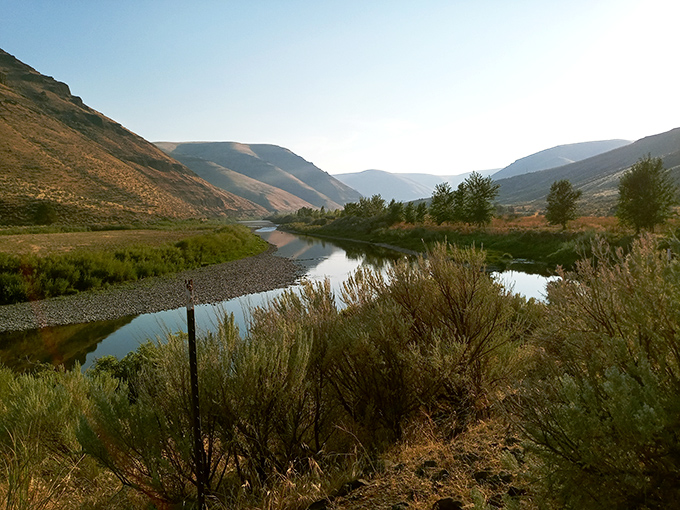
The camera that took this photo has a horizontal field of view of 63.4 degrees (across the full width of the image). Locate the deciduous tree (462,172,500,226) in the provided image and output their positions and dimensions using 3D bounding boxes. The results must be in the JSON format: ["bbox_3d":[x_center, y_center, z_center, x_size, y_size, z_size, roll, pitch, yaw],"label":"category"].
[{"bbox_3d":[18.524,-7.265,72.000,5.000,7.100,4.900,0,5,0],"label":"deciduous tree"}]

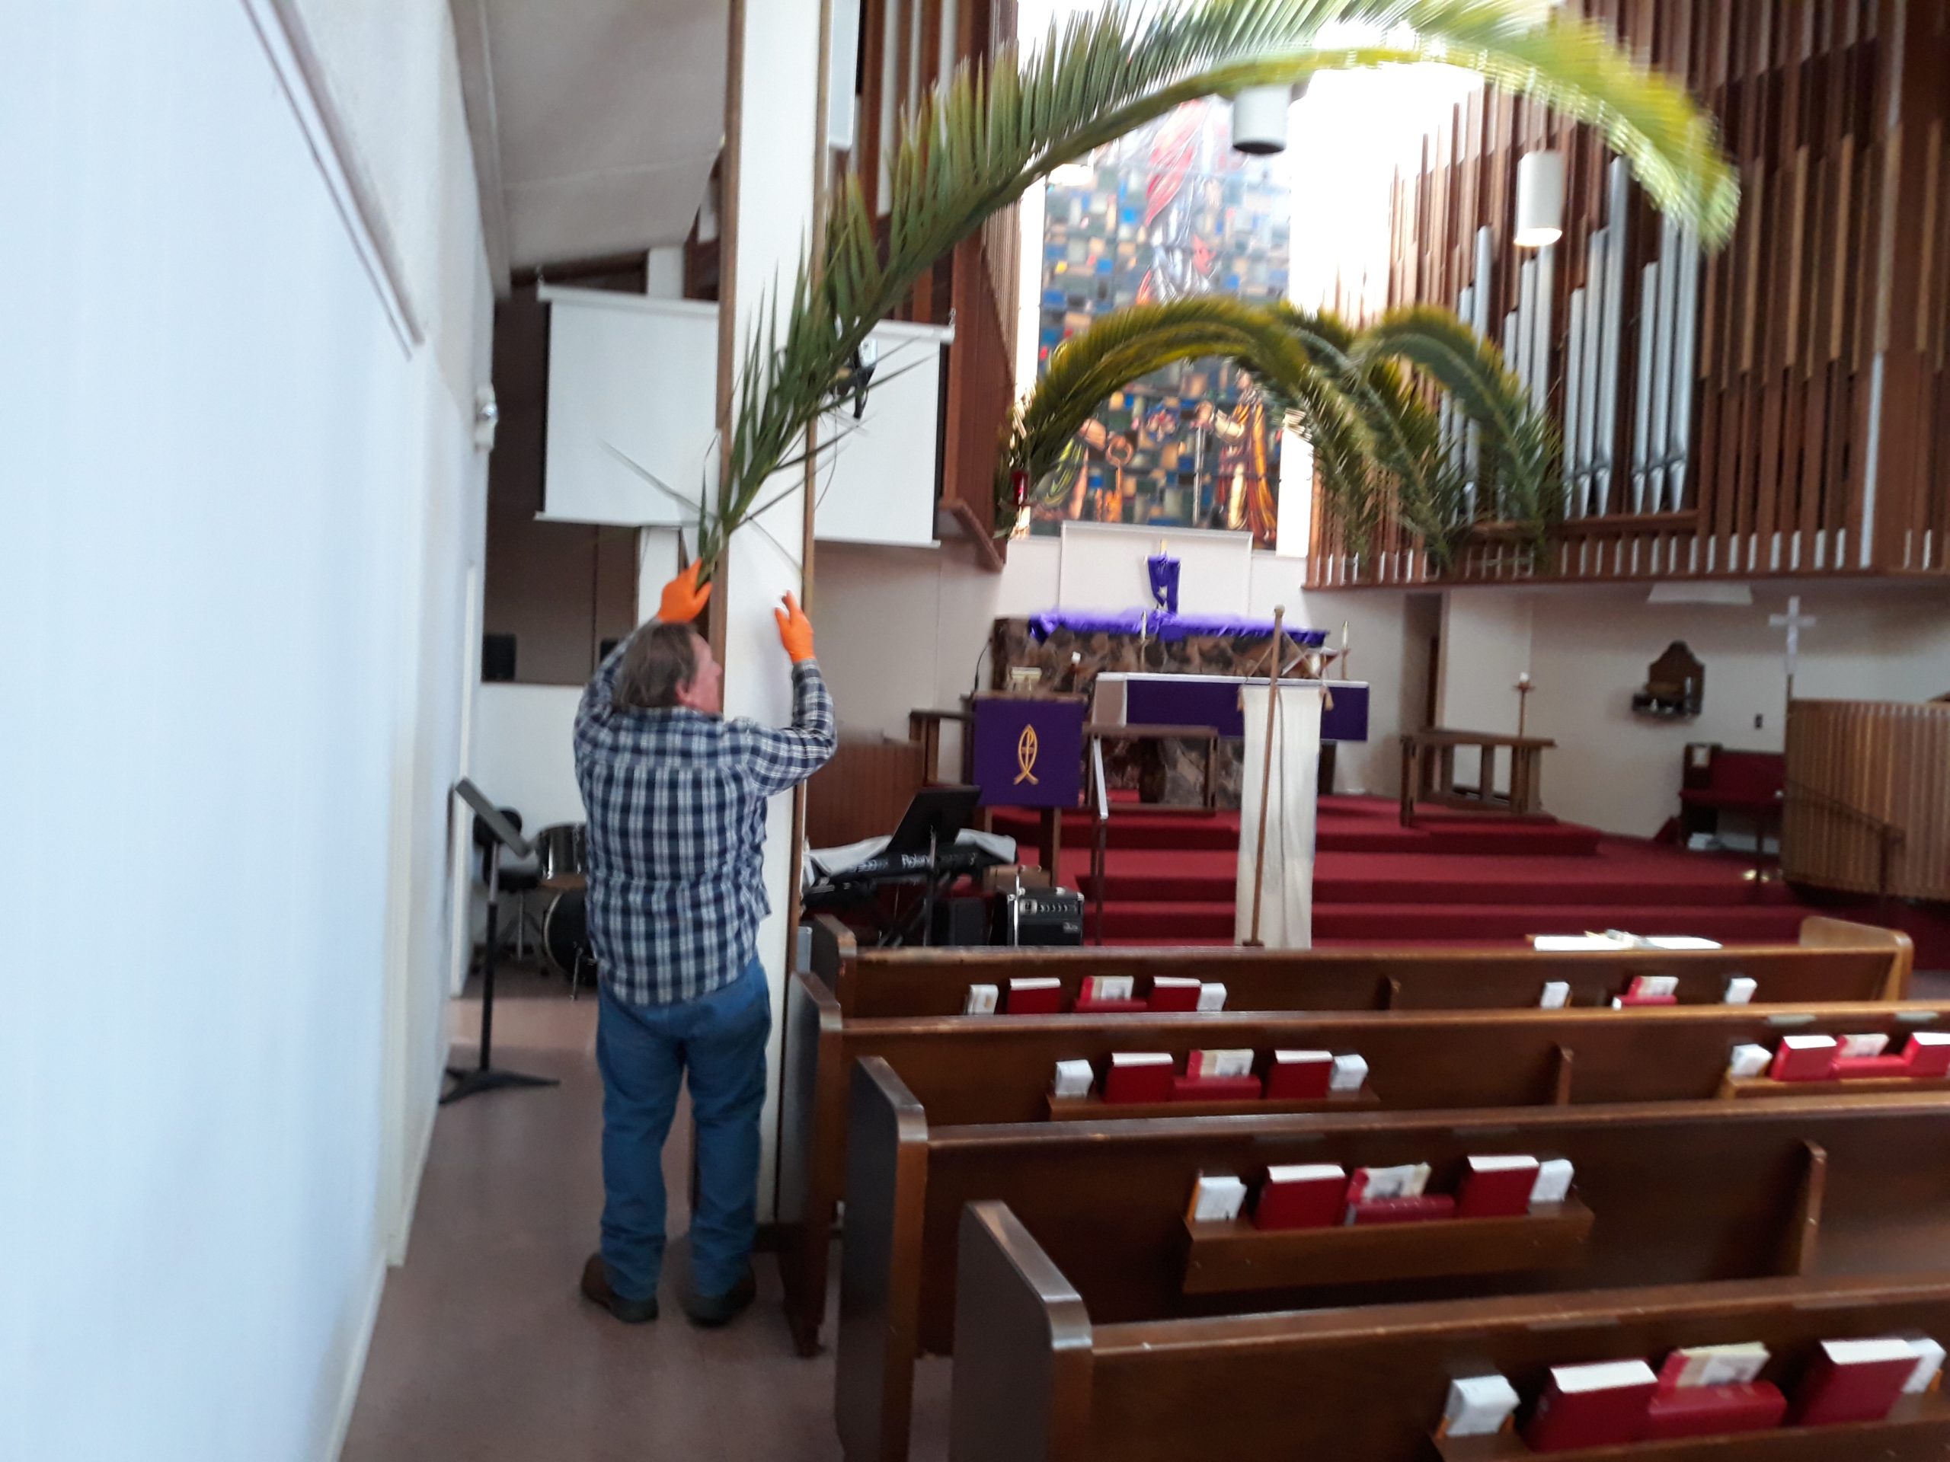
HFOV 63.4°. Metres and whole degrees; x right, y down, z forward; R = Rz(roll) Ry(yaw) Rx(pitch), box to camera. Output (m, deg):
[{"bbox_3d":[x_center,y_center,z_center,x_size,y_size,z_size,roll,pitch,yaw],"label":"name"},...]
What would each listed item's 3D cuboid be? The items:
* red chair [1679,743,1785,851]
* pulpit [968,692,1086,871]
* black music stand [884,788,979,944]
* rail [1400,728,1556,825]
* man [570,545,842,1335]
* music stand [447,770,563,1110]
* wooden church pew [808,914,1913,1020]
[{"bbox_3d":[6.349,0.592,12.896,0.500,0.870,1.120,2,2,-15],"label":"red chair"},{"bbox_3d":[0.256,0.345,9.225,0.670,1.120,0.450,2,2,-15],"label":"pulpit"},{"bbox_3d":[-0.205,0.815,7.000,0.450,1.140,0.500,4,3,35],"label":"black music stand"},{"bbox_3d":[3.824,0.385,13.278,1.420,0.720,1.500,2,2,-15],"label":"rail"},{"bbox_3d":[-0.715,0.530,4.104,0.670,1.890,0.550,2,2,-7],"label":"man"},{"bbox_3d":[-1.821,0.775,6.035,0.440,1.170,0.500,2,2,-15],"label":"music stand"},{"bbox_3d":[1.349,1.094,5.232,3.800,0.865,0.560,2,2,-15],"label":"wooden church pew"}]

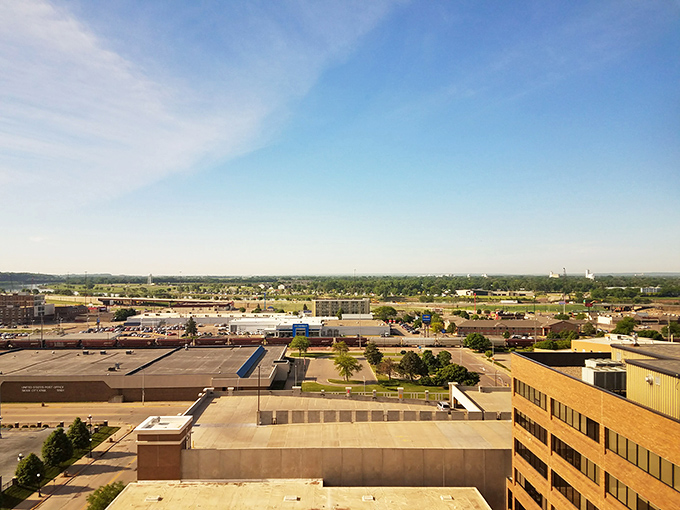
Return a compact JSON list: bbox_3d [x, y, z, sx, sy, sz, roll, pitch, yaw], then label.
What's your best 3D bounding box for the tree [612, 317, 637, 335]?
[{"bbox_3d":[177.543,44.591,319.191,14.680,11.390,14.240,-1,-2,29],"label":"tree"}]

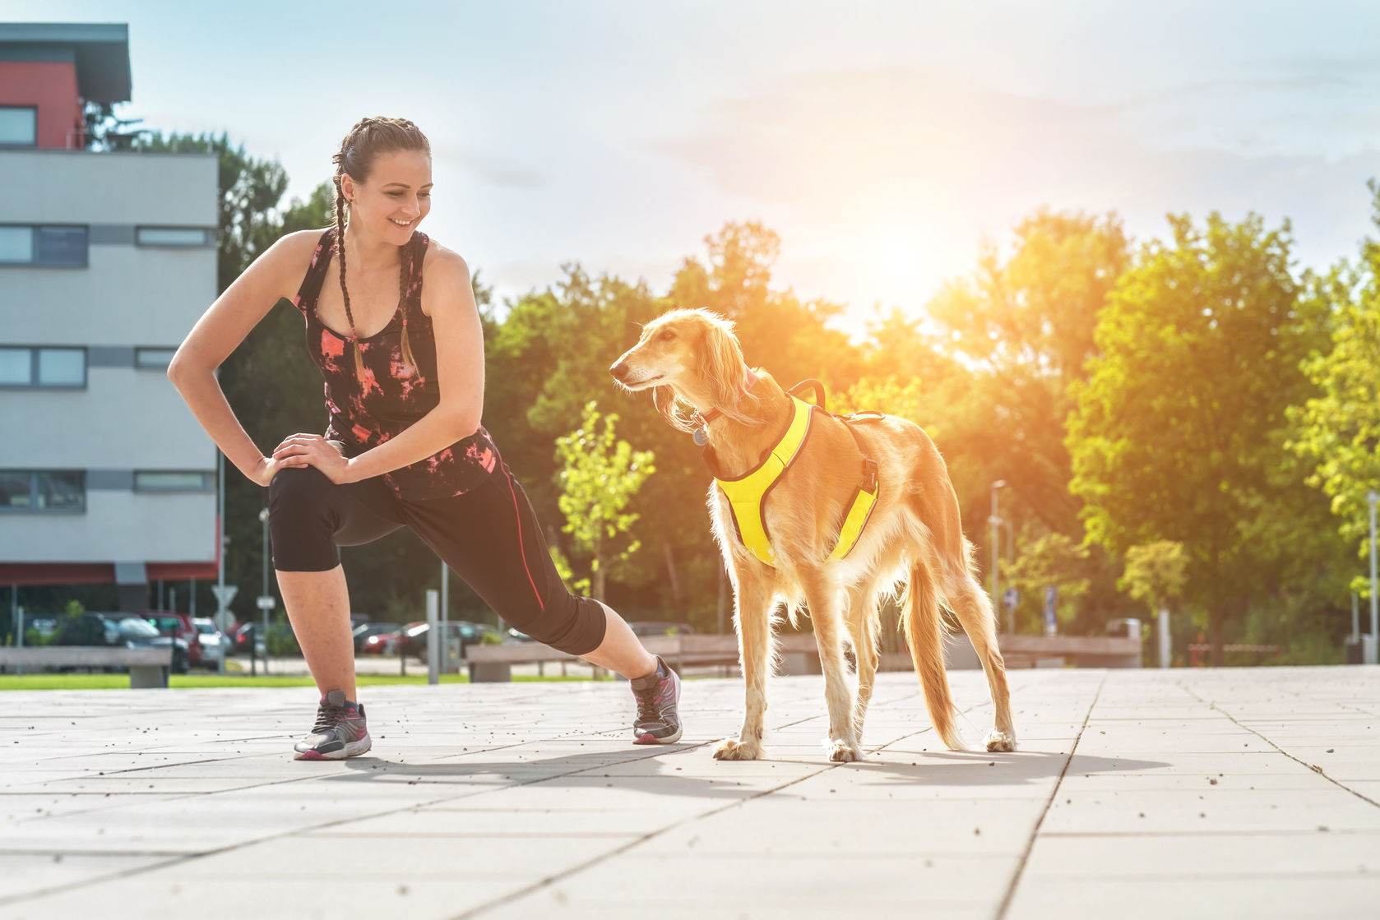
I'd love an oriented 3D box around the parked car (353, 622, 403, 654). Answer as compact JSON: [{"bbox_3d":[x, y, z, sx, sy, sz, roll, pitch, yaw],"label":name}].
[{"bbox_3d":[-11.608,6.830,121.000,4.250,1.460,1.750,1,-3,-14],"label":"parked car"}]

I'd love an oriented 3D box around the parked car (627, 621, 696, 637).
[{"bbox_3d":[-1.598,6.522,115.000,4.350,1.500,1.780,0,-3,-12],"label":"parked car"}]

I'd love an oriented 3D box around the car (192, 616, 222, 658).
[{"bbox_3d":[-14.915,5.525,98.000,1.760,1.460,4.200,1,-3,-14],"label":"car"}]

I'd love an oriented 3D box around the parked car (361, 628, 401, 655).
[{"bbox_3d":[-10.049,6.596,117.000,4.150,1.450,1.740,1,-3,-16],"label":"parked car"}]

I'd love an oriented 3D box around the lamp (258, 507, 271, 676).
[{"bbox_3d":[-9.882,3.061,75.000,0.330,3.950,0.330,0,-3,0],"label":"lamp"}]

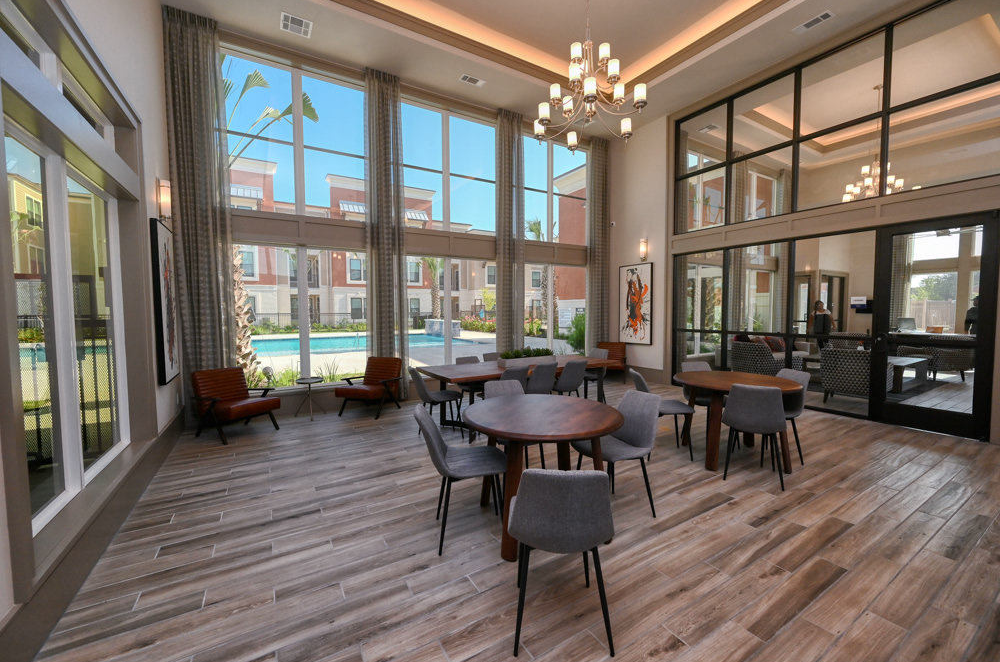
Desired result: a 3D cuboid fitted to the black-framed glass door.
[{"bbox_3d":[5.031,-0.046,4.573,0.080,2.440,0.930,-2,4,-31],"label":"black-framed glass door"}]

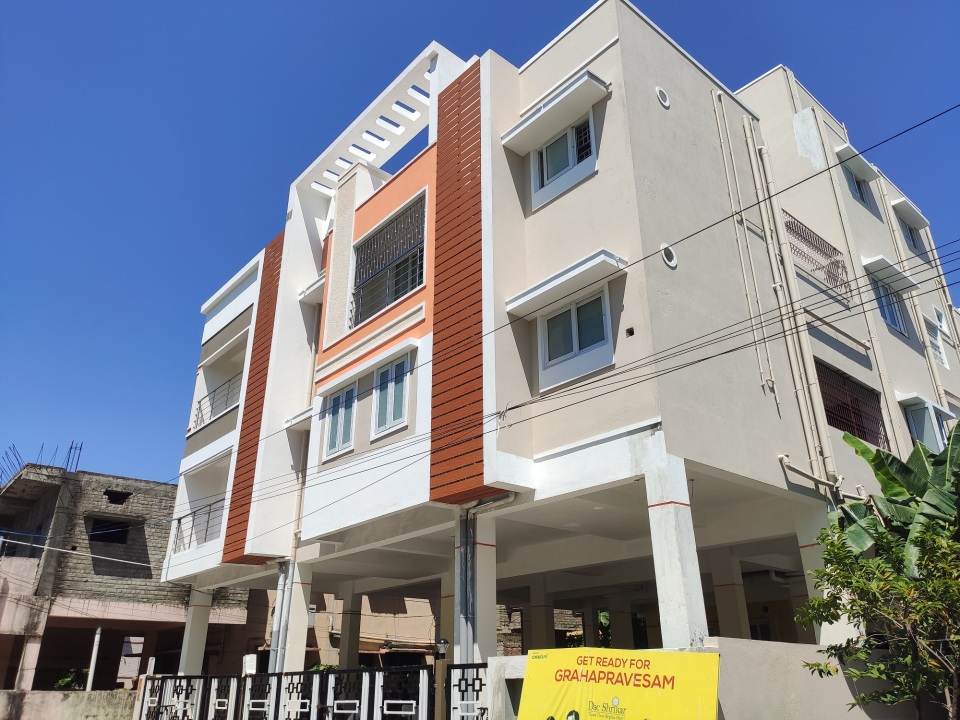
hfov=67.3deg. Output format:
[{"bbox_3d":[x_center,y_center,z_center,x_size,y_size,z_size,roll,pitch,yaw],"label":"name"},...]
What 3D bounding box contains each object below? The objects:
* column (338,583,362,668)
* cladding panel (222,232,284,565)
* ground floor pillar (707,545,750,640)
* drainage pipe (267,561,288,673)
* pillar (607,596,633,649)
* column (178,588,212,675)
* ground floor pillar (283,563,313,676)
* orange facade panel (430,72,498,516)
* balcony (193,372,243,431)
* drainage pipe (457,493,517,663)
[{"bbox_3d":[-3.536,8.042,19.646,0.429,3.399,0.346,19,-31,-37],"label":"column"},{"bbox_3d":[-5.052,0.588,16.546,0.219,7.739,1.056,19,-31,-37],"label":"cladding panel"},{"bbox_3d":[5.262,5.812,14.753,0.412,3.399,0.445,19,-31,-37],"label":"ground floor pillar"},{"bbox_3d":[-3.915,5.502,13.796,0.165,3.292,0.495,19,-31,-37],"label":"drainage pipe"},{"bbox_3d":[4.125,8.435,20.537,0.412,3.316,0.495,19,-31,-37],"label":"pillar"},{"bbox_3d":[-6.912,7.183,17.495,0.429,3.259,0.330,19,-31,-37],"label":"column"},{"bbox_3d":[-3.631,5.590,13.937,0.412,3.242,0.371,19,-31,-37],"label":"ground floor pillar"},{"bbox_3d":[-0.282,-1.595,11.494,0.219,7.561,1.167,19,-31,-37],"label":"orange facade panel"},{"bbox_3d":[-6.553,1.065,18.107,0.082,0.792,2.764,19,-31,-37],"label":"balcony"},{"bbox_3d":[0.116,3.530,9.548,0.206,3.399,1.353,19,-31,-37],"label":"drainage pipe"}]

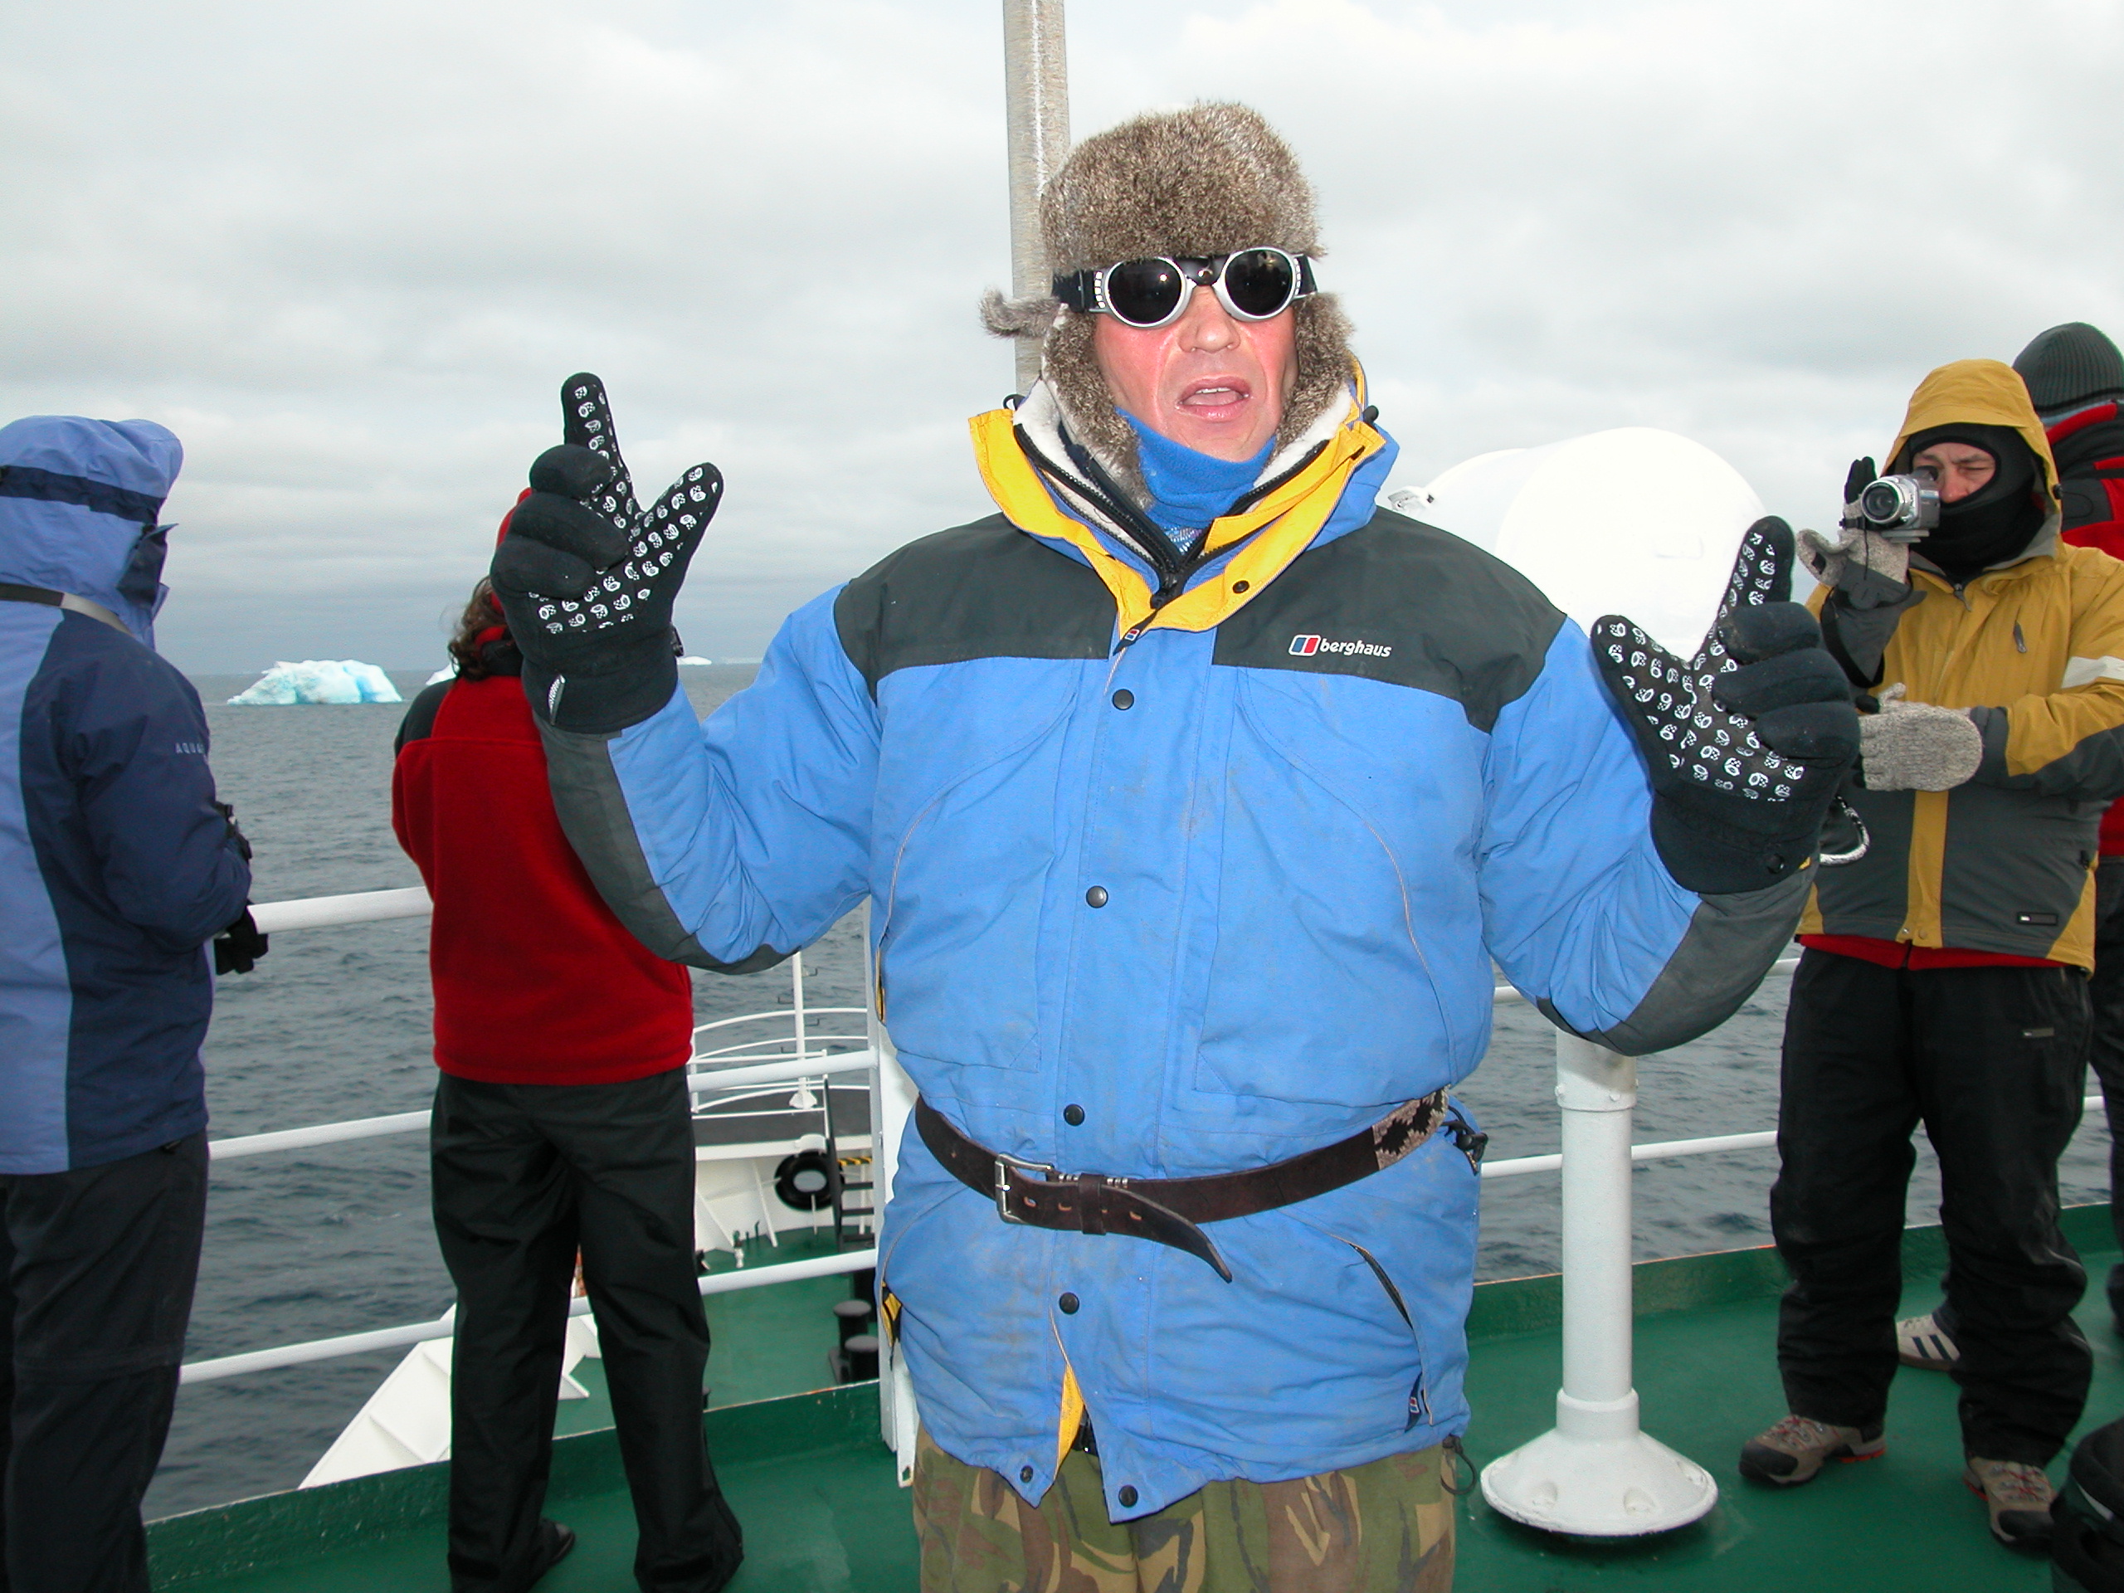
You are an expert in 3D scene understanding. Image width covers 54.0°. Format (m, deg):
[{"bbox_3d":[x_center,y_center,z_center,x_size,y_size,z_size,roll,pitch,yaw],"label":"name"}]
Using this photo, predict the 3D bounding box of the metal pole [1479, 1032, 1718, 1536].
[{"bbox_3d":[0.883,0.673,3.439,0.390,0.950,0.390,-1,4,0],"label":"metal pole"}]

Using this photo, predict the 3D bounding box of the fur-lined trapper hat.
[{"bbox_3d":[0.075,-0.367,1.570,0.260,0.273,0.260,-4,6,-9],"label":"fur-lined trapper hat"}]

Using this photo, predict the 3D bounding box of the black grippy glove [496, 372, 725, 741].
[{"bbox_3d":[-0.315,-0.168,1.450,0.145,0.245,0.100,-7,8,-11],"label":"black grippy glove"}]

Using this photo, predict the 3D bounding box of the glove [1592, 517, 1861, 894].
[{"bbox_3d":[0.435,-0.060,1.375,0.156,0.243,0.100,7,8,14],"label":"glove"}]

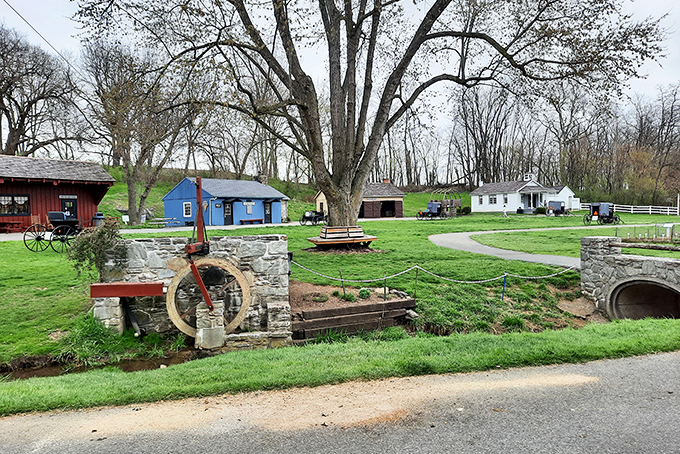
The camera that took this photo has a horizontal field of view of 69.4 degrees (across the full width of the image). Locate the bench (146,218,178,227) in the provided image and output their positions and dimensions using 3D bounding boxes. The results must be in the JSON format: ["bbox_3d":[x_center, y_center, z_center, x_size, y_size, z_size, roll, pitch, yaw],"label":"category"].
[{"bbox_3d":[-14.320,-0.253,39.984,1.900,0.750,1.500,1,3,12],"label":"bench"}]

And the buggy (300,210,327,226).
[{"bbox_3d":[-2.200,-0.822,45.769,1.600,1.450,2.600,2,3,37],"label":"buggy"}]

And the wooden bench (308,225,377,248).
[{"bbox_3d":[0.100,0.372,19.980,2.950,0.920,2.600,1,3,14],"label":"wooden bench"}]

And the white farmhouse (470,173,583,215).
[{"bbox_3d":[29.500,-5.093,78.878,9.800,5.700,12.500,-1,3,-14],"label":"white farmhouse"}]

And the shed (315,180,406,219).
[{"bbox_3d":[2.600,-3.591,64.899,9.300,4.700,7.400,-1,3,-24],"label":"shed"}]

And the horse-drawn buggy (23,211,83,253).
[{"bbox_3d":[-11.200,0.157,20.215,1.600,1.650,2.600,1,3,23],"label":"horse-drawn buggy"}]

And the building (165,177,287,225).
[{"bbox_3d":[-11.700,-2.680,51.500,8.100,4.650,10.400,2,3,39],"label":"building"}]

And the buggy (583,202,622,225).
[{"bbox_3d":[25.250,-1.237,47.154,2.900,2.120,1.600,-1,3,-27],"label":"buggy"}]

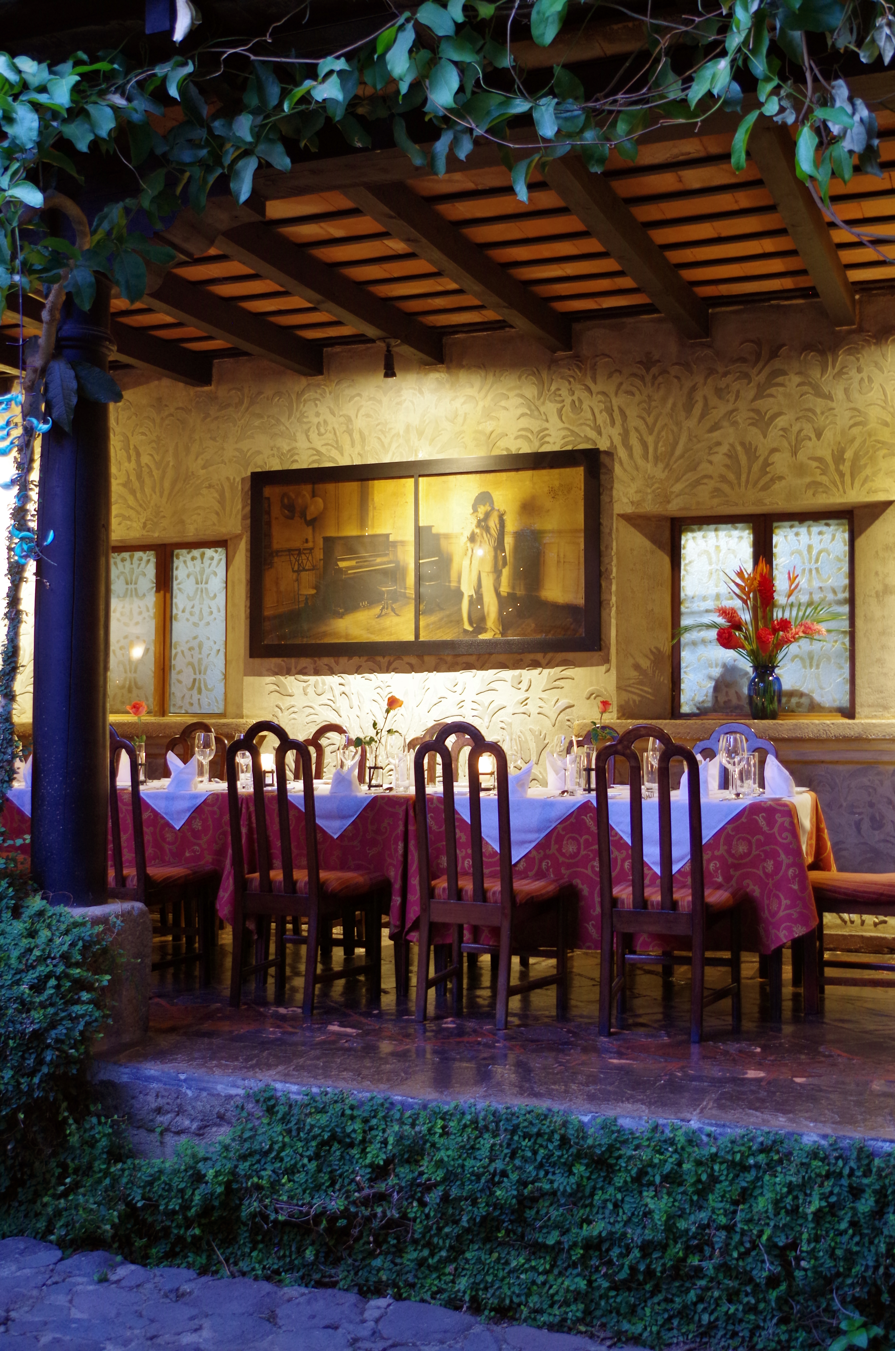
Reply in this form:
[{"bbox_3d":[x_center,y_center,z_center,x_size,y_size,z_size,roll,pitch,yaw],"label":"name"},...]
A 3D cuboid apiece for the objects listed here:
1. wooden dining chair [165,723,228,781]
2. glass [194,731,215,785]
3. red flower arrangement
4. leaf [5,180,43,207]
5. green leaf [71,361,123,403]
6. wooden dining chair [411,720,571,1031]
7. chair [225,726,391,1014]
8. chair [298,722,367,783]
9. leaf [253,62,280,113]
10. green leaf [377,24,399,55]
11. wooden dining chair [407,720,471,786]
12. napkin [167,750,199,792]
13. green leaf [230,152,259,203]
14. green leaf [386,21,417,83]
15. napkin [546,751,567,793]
[{"bbox_3d":[-1.344,0.756,7.253,0.480,1.050,0.450,-1,-2,21],"label":"wooden dining chair"},{"bbox_3d":[-1.077,0.366,6.500,0.087,0.230,0.087,0,-2,0],"label":"glass"},{"bbox_3d":[1.516,-0.294,7.200,0.690,0.570,0.430,-1,-2,21],"label":"red flower arrangement"},{"bbox_3d":[-1.204,-1.368,4.150,0.120,0.080,0.050,15,-25,-10],"label":"leaf"},{"bbox_3d":[-1.103,-0.924,4.600,0.190,0.095,0.045,38,-4,0],"label":"green leaf"},{"bbox_3d":[0.141,0.693,5.269,0.460,1.045,0.500,-1,-2,25],"label":"wooden dining chair"},{"bbox_3d":[-0.542,0.701,5.496,0.480,1.050,0.450,-1,-2,27],"label":"chair"},{"bbox_3d":[-0.641,0.738,6.692,0.460,1.045,0.500,-1,-2,22],"label":"chair"},{"bbox_3d":[-0.517,-1.694,4.200,0.064,0.143,0.040,-21,0,2],"label":"leaf"},{"bbox_3d":[-0.161,-1.696,3.900,0.042,0.105,0.030,34,4,18],"label":"green leaf"},{"bbox_3d":[-0.099,0.723,6.082,0.450,1.045,0.520,-1,-2,21],"label":"wooden dining chair"},{"bbox_3d":[-1.041,0.378,5.740,0.128,0.160,0.090,-1,-2,20],"label":"napkin"},{"bbox_3d":[-0.599,-1.464,4.300,0.071,0.148,0.040,25,0,-2],"label":"green leaf"},{"bbox_3d":[-0.129,-1.728,4.050,0.075,0.165,0.045,11,-3,1],"label":"green leaf"},{"bbox_3d":[0.471,0.399,6.100,0.125,0.165,0.100,-1,-2,21],"label":"napkin"}]

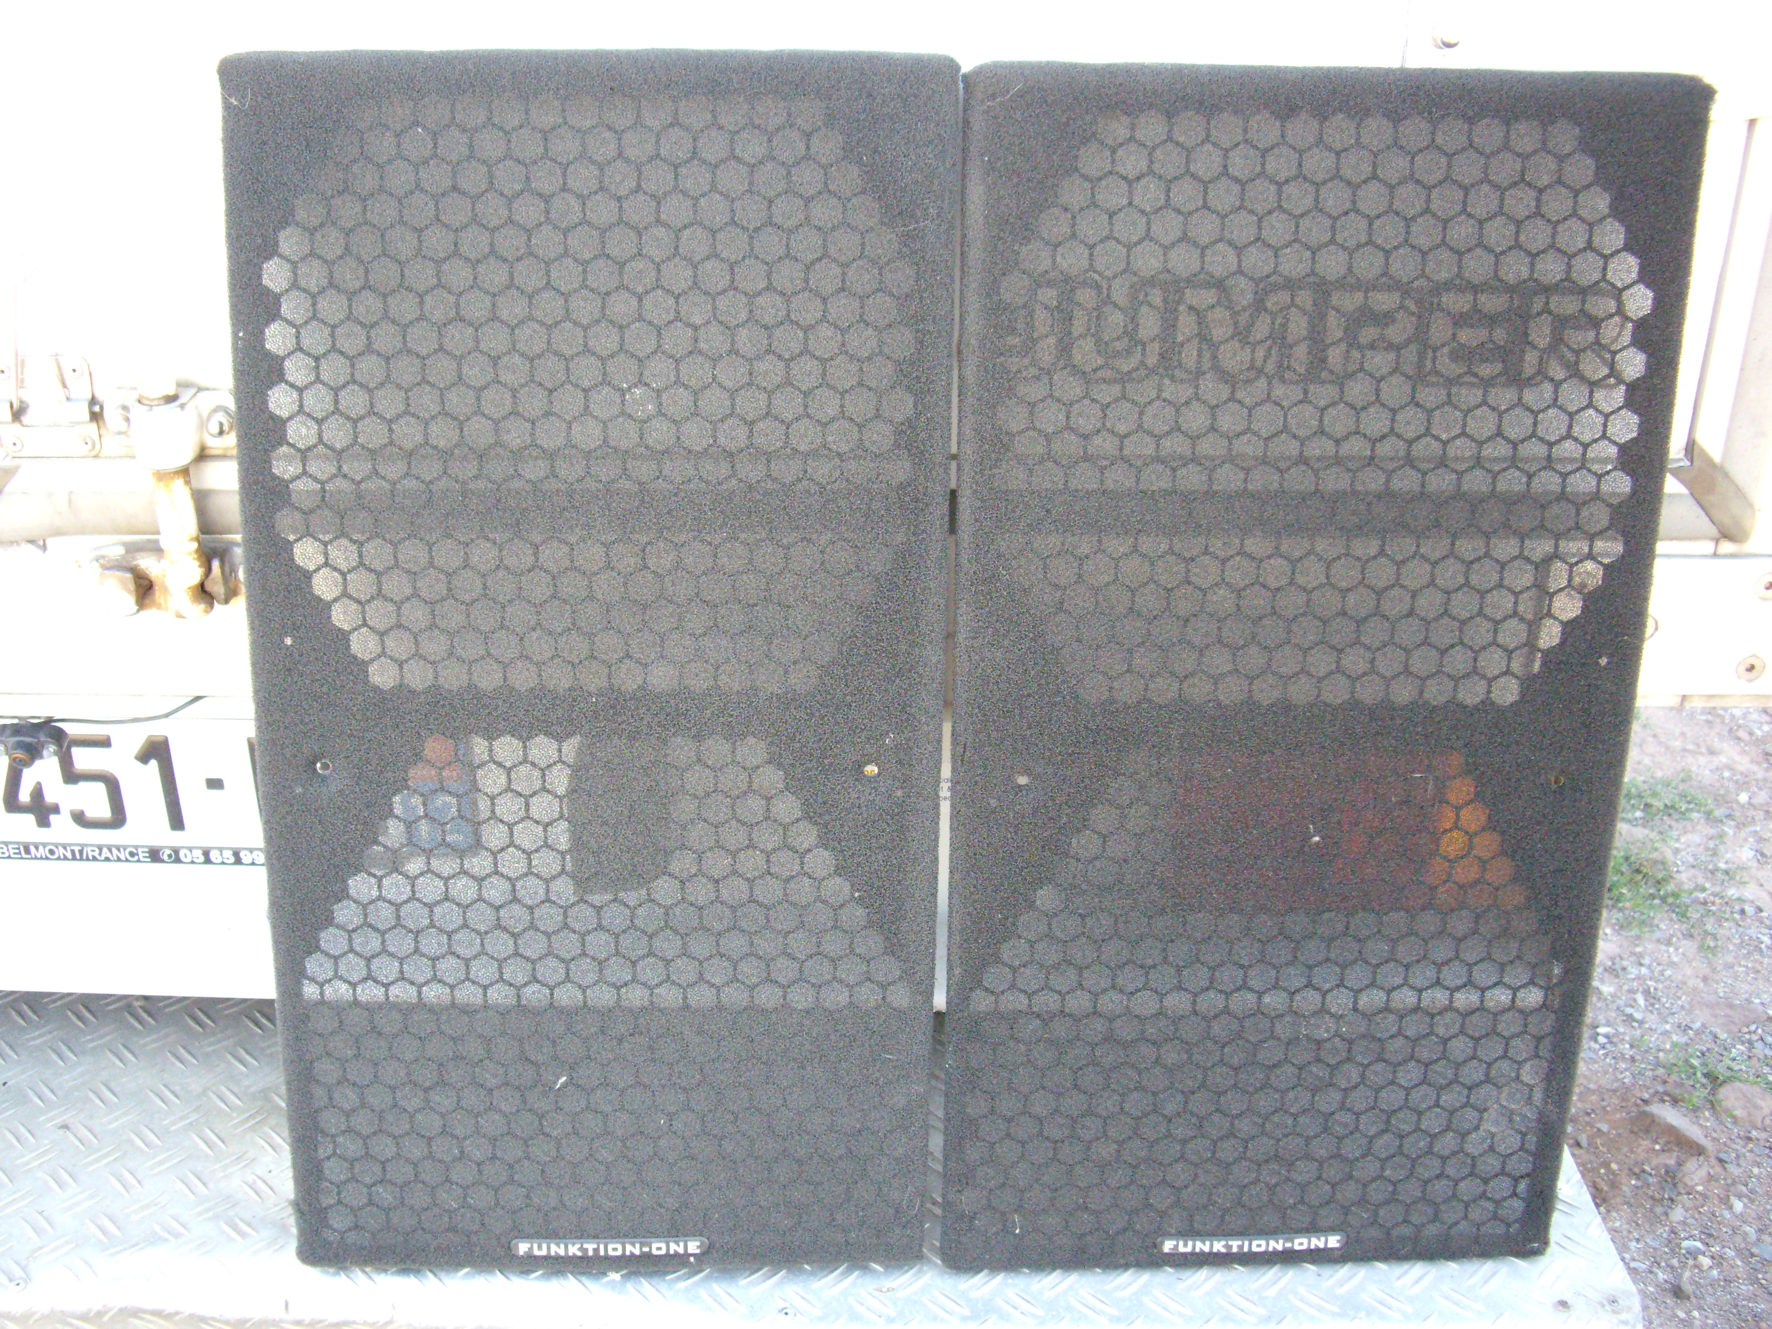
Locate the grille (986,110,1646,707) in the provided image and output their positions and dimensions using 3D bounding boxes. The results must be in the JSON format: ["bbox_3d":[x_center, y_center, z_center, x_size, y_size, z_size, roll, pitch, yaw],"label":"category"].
[{"bbox_3d":[0.238,-0.132,1.057,0.362,0.334,0.020,0,19,-1],"label":"grille"}]

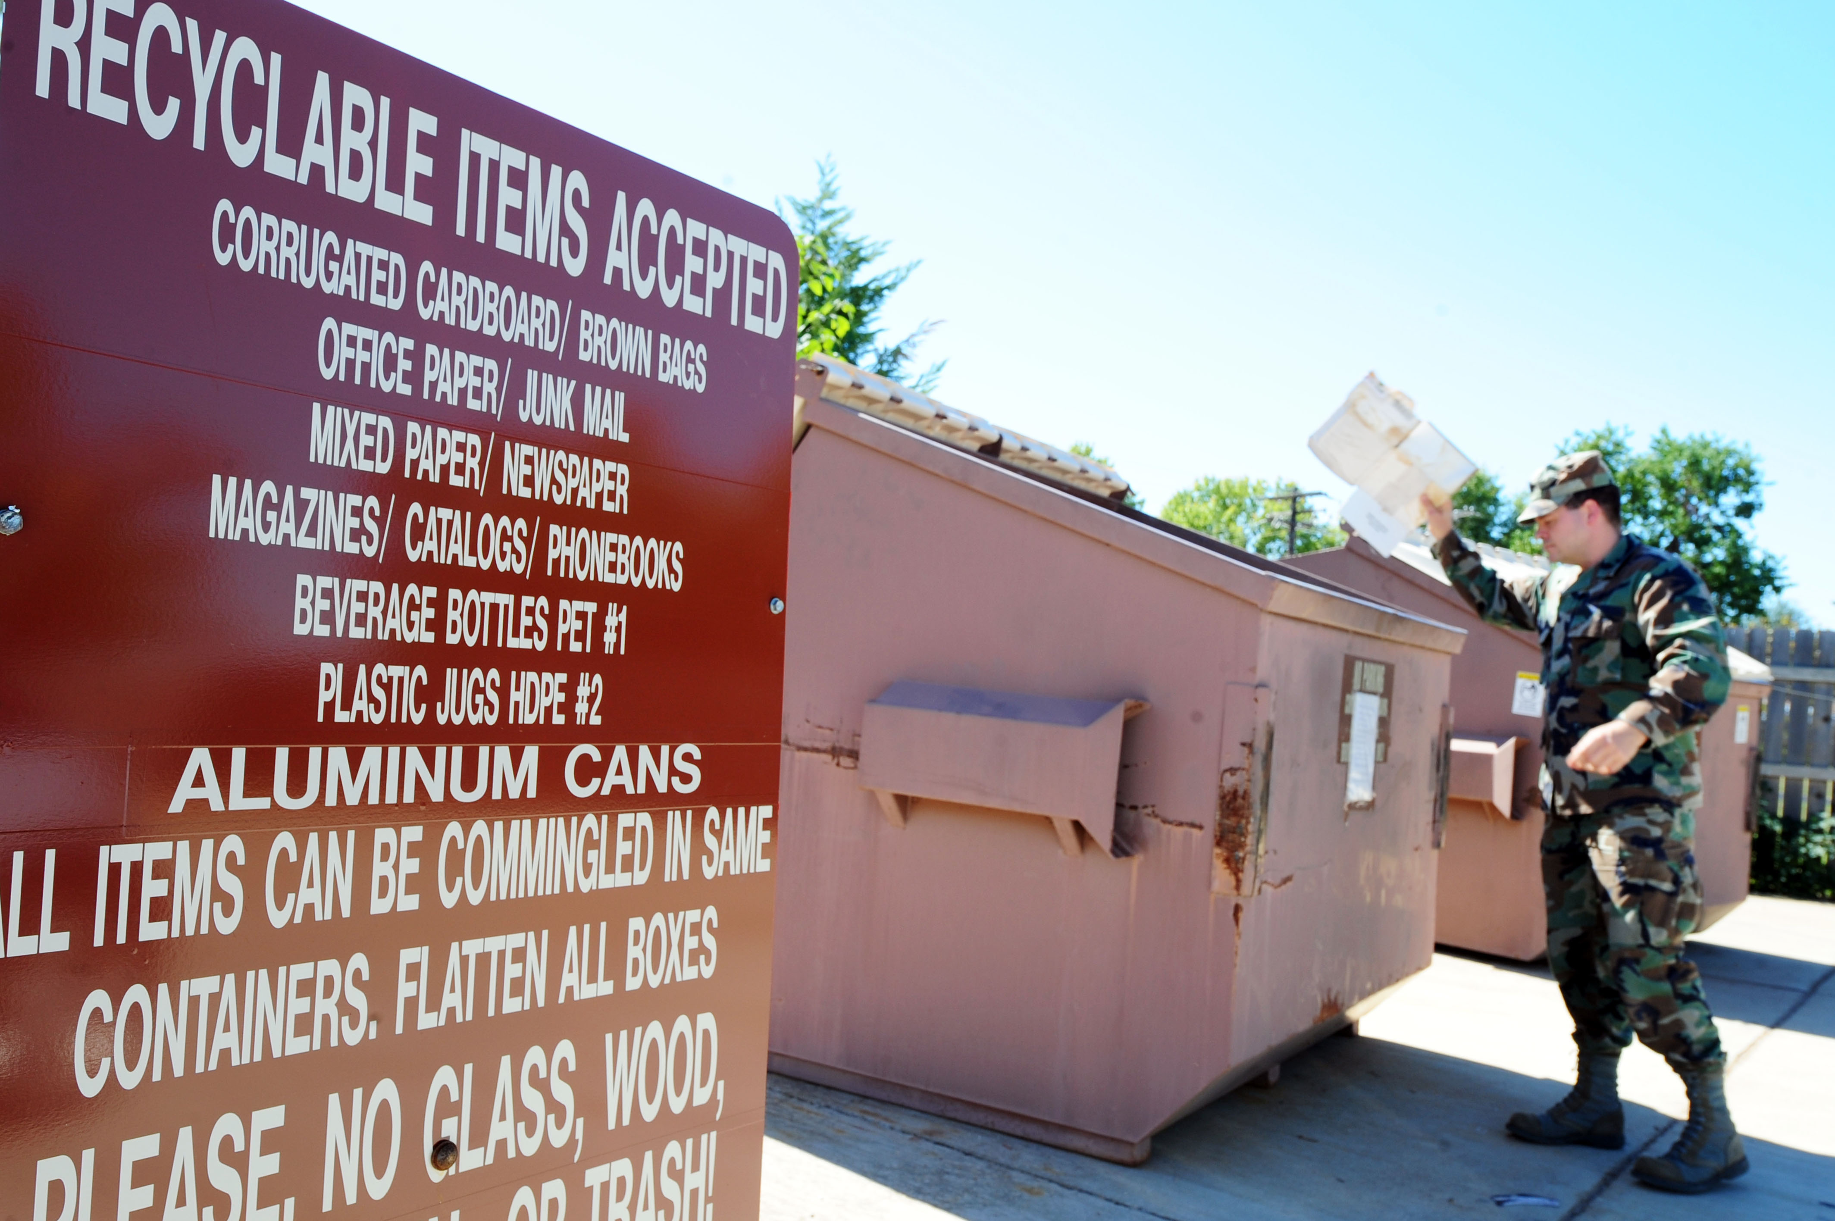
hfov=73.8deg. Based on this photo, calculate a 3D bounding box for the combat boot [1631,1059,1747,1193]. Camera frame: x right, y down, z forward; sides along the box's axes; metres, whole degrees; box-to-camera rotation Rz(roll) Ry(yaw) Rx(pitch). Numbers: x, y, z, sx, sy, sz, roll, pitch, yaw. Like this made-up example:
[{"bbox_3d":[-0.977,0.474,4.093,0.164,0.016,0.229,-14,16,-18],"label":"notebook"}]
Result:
[{"bbox_3d":[1.911,1.261,3.036,0.300,0.290,0.115,3,-4,7],"label":"combat boot"}]

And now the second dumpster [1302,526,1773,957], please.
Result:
[{"bbox_3d":[3.192,0.667,6.670,1.998,2.061,1.888,6,-4,-34],"label":"second dumpster"}]

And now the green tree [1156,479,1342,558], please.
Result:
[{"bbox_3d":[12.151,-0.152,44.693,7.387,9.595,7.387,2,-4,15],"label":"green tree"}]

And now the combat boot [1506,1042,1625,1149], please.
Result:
[{"bbox_3d":[1.721,1.272,3.257,0.310,0.270,0.115,3,-4,12],"label":"combat boot"}]

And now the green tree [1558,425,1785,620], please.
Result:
[{"bbox_3d":[14.585,-0.105,23.773,4.447,7.102,4.447,1,-4,32],"label":"green tree"}]

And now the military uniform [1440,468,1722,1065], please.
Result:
[{"bbox_3d":[1.703,0.457,3.156,0.630,1.390,0.580,3,-4,12],"label":"military uniform"}]

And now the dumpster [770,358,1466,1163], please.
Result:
[{"bbox_3d":[0.564,0.344,3.994,1.844,2.061,1.998,1,-5,37],"label":"dumpster"}]

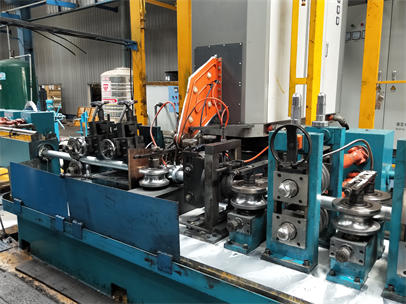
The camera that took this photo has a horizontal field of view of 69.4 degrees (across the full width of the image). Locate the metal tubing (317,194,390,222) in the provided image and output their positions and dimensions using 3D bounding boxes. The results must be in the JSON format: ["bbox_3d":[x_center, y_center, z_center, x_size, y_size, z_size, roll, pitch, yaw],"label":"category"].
[{"bbox_3d":[0.940,0.345,1.843,0.435,0.077,0.077,6,11,35],"label":"metal tubing"}]

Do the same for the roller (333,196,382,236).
[{"bbox_3d":[0.895,0.366,1.713,0.254,0.147,0.254,6,11,35],"label":"roller"}]

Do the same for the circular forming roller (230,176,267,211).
[{"bbox_3d":[0.328,0.308,2.116,0.252,0.147,0.252,-1,9,0],"label":"circular forming roller"}]

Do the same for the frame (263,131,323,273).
[{"bbox_3d":[0.544,0.298,1.827,0.314,0.830,0.140,6,11,35],"label":"frame"}]

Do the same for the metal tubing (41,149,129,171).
[{"bbox_3d":[-1.486,0.098,3.557,1.742,0.077,0.077,6,11,35],"label":"metal tubing"}]

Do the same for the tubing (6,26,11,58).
[{"bbox_3d":[-5.684,-3.205,8.589,0.045,0.888,0.045,6,11,35],"label":"tubing"}]

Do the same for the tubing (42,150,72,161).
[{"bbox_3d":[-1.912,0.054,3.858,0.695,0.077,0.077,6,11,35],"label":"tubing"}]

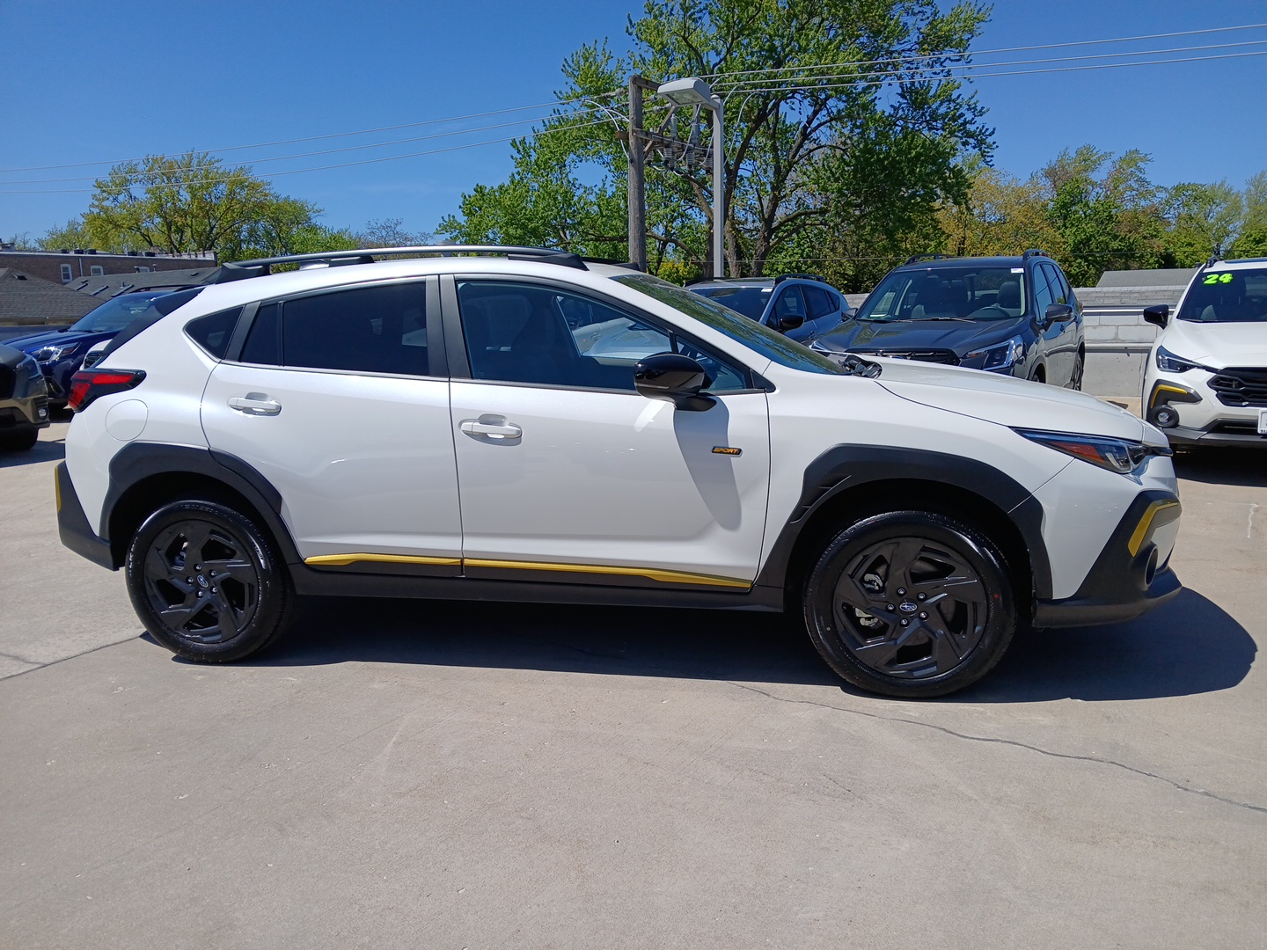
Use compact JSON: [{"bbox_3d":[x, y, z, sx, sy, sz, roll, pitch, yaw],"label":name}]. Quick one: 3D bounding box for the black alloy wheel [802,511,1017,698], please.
[{"bbox_3d":[0.951,0.429,3.299,0.700,0.700,0.225,1,12,11],"label":"black alloy wheel"}]

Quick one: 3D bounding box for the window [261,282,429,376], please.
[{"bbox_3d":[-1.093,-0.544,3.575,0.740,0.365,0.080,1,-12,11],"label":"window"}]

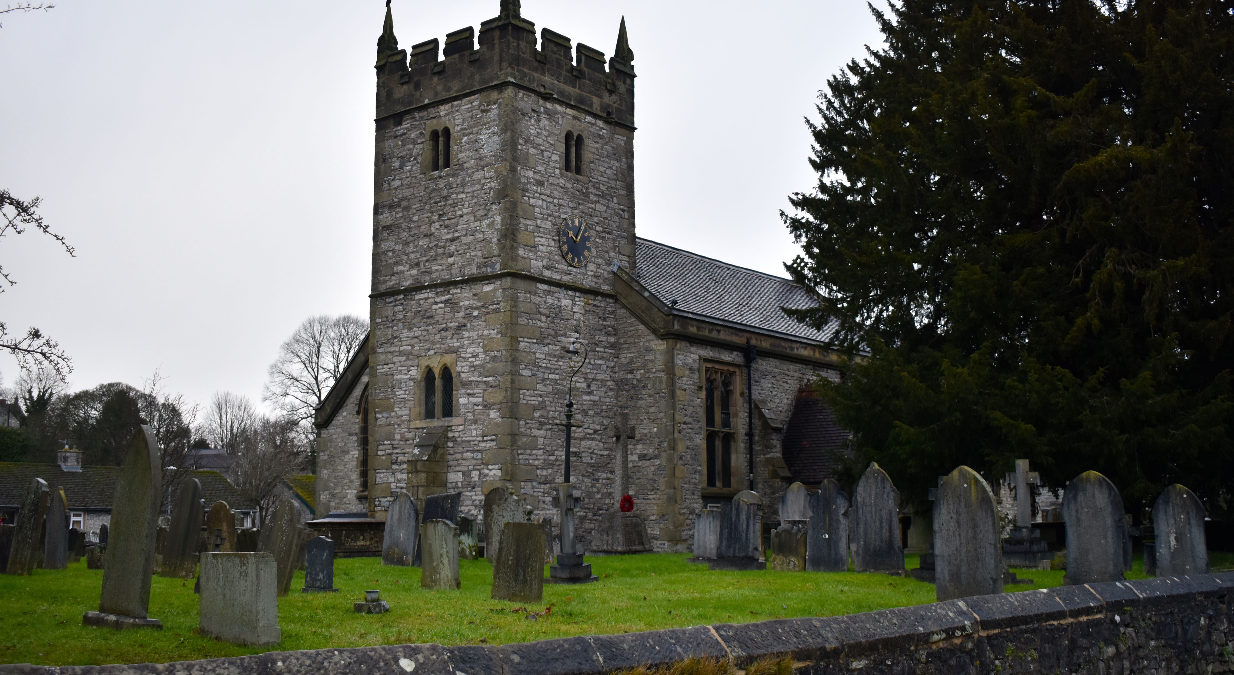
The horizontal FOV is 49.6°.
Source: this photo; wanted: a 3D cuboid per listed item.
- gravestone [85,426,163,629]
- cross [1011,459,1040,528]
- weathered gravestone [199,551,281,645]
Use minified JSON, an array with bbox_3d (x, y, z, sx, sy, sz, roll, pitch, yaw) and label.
[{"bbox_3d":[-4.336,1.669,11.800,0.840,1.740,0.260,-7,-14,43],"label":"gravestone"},{"bbox_3d":[7.135,2.747,23.500,0.560,1.200,0.180,-7,-11,38],"label":"cross"},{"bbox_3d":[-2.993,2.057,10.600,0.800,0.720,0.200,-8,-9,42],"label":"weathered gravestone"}]

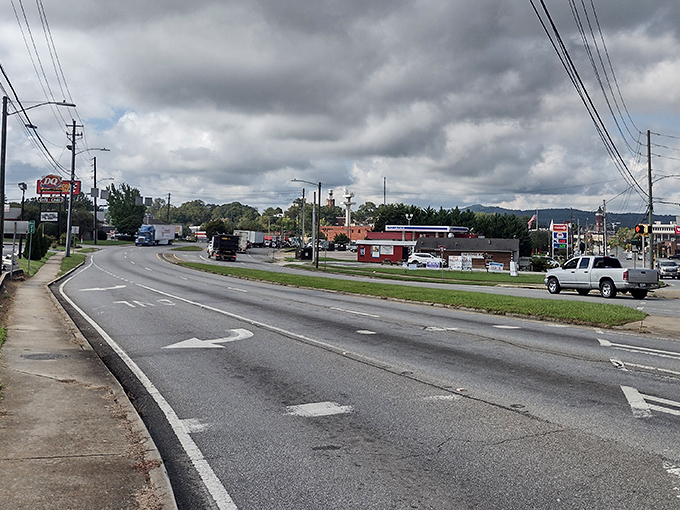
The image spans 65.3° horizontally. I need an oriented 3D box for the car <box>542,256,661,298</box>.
[{"bbox_3d":[12.476,1.072,25.764,2.030,1.900,5.780,1,-1,-16],"label":"car"}]

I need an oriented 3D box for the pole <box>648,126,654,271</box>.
[{"bbox_3d":[23.430,-3.600,40.000,0.300,11.600,0.300,-1,-1,0],"label":"pole"}]

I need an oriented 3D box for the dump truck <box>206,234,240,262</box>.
[{"bbox_3d":[-15.300,-0.920,69.000,2.500,3.200,7.900,2,1,-24],"label":"dump truck"}]

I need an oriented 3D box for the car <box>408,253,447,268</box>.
[{"bbox_3d":[10.600,0.680,64.200,4.680,1.680,1.880,2,0,22],"label":"car"}]

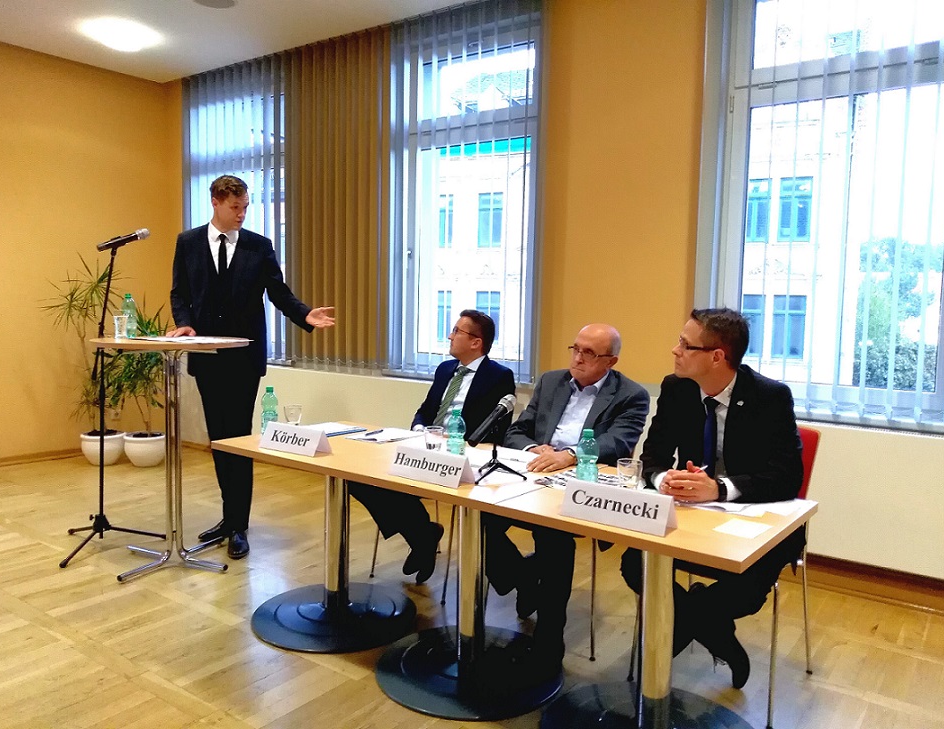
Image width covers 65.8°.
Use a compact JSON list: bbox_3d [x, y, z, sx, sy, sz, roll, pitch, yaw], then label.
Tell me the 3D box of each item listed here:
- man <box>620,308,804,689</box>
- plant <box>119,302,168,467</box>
[{"bbox_3d":[0.790,0.464,2.420,0.570,1.300,0.680,5,6,43],"label":"man"},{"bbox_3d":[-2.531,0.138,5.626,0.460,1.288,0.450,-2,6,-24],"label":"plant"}]

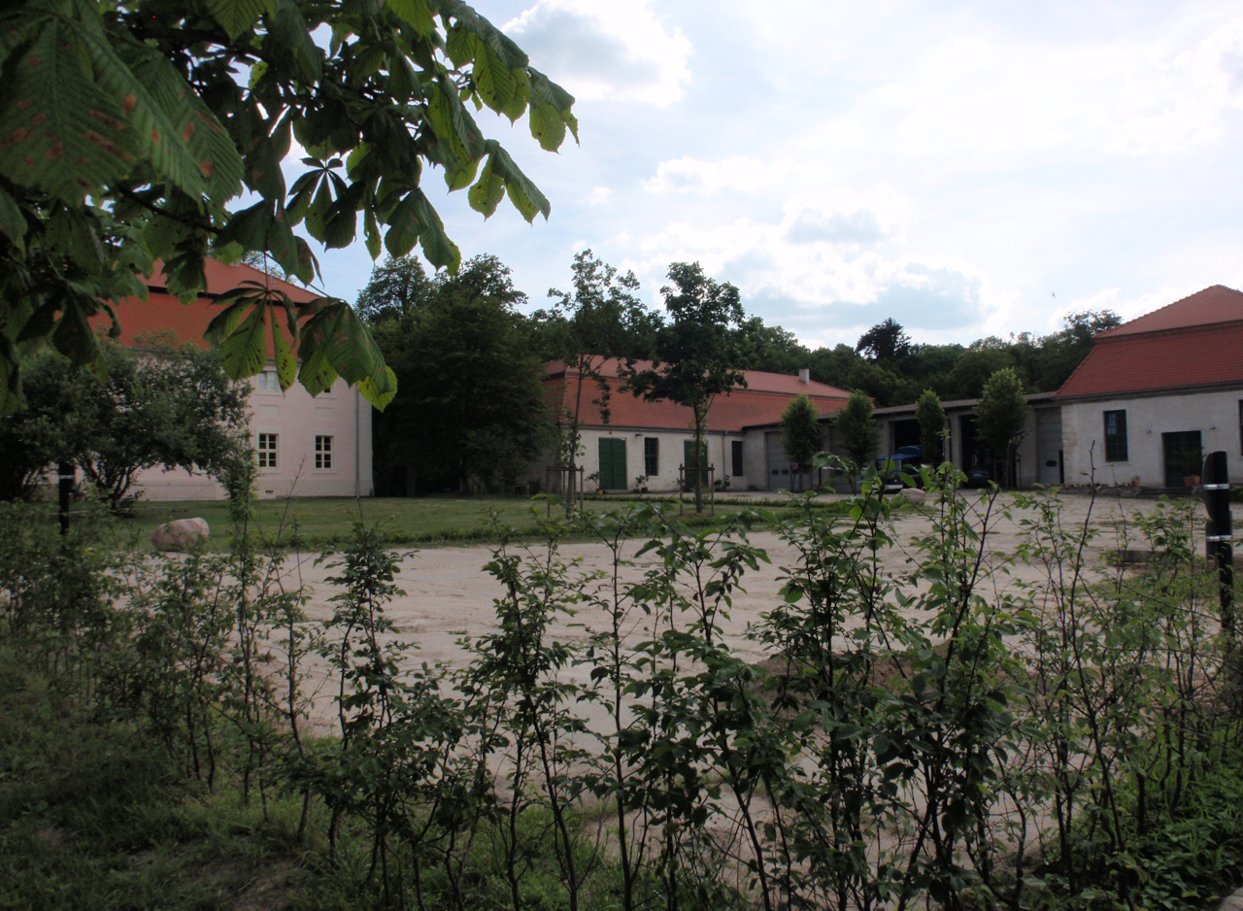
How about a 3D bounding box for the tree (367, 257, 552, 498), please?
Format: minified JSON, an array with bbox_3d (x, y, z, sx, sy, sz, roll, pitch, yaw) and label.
[{"bbox_3d":[-9.648,-4.752,60.000,10.778,14.313,10.300,-1,-3,0],"label":"tree"}]

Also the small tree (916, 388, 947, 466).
[{"bbox_3d":[18.518,-1.003,60.200,1.861,6.076,1.861,-1,-3,0],"label":"small tree"}]

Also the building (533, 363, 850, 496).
[{"bbox_3d":[5.483,-2.183,79.358,38.500,10.400,13.400,1,-4,-44],"label":"building"}]

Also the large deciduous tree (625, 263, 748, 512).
[{"bbox_3d":[2.217,-2.249,34.000,4.138,8.472,4.138,-1,-3,0],"label":"large deciduous tree"}]

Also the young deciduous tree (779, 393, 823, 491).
[{"bbox_3d":[11.957,-0.810,67.100,2.851,6.610,2.851,-1,-3,0],"label":"young deciduous tree"}]

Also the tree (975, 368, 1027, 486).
[{"bbox_3d":[21.477,-1.481,56.800,2.962,6.857,2.962,-1,-3,0],"label":"tree"}]

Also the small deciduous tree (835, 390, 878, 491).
[{"bbox_3d":[14.928,-0.927,64.000,2.843,6.490,2.843,-1,-3,0],"label":"small deciduous tree"}]

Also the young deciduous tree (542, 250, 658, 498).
[{"bbox_3d":[-0.706,-2.430,34.000,3.941,9.030,3.941,-1,-3,0],"label":"young deciduous tree"}]

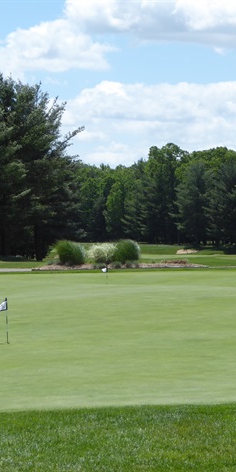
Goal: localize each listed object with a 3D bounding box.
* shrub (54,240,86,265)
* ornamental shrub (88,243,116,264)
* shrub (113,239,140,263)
[{"bbox_3d":[-2.450,0.842,91.000,1.580,1.240,1.500,0,0,0],"label":"shrub"},{"bbox_3d":[-0.794,0.896,91.300,1.450,1.130,1.400,0,0,0],"label":"ornamental shrub"},{"bbox_3d":[0.434,0.766,91.000,1.350,1.270,1.350,0,0,0],"label":"shrub"}]

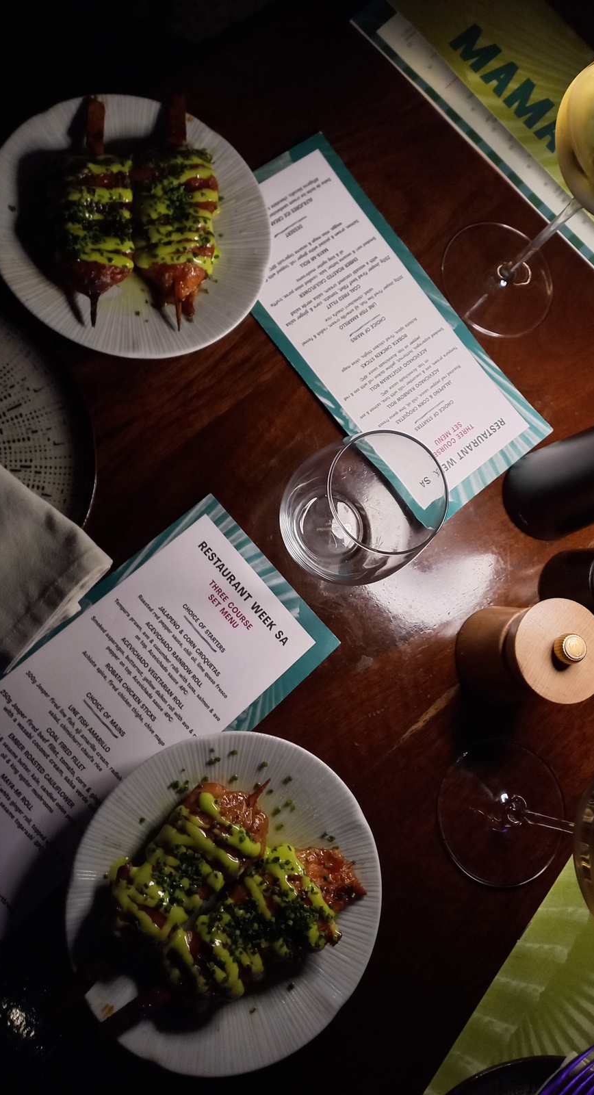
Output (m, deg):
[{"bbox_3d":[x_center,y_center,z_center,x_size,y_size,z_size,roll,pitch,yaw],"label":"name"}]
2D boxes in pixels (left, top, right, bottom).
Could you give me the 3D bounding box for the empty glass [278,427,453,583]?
[{"bbox_3d":[0.032,-0.018,0.433,0.078,0.101,0.078,3,78,-14],"label":"empty glass"}]

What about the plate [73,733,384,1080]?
[{"bbox_3d":[-0.036,0.181,0.416,0.164,0.022,0.164,3,78,-14],"label":"plate"}]

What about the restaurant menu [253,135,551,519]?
[{"bbox_3d":[0.051,-0.145,0.514,0.121,0.004,0.256,-38,91,-18],"label":"restaurant menu"}]

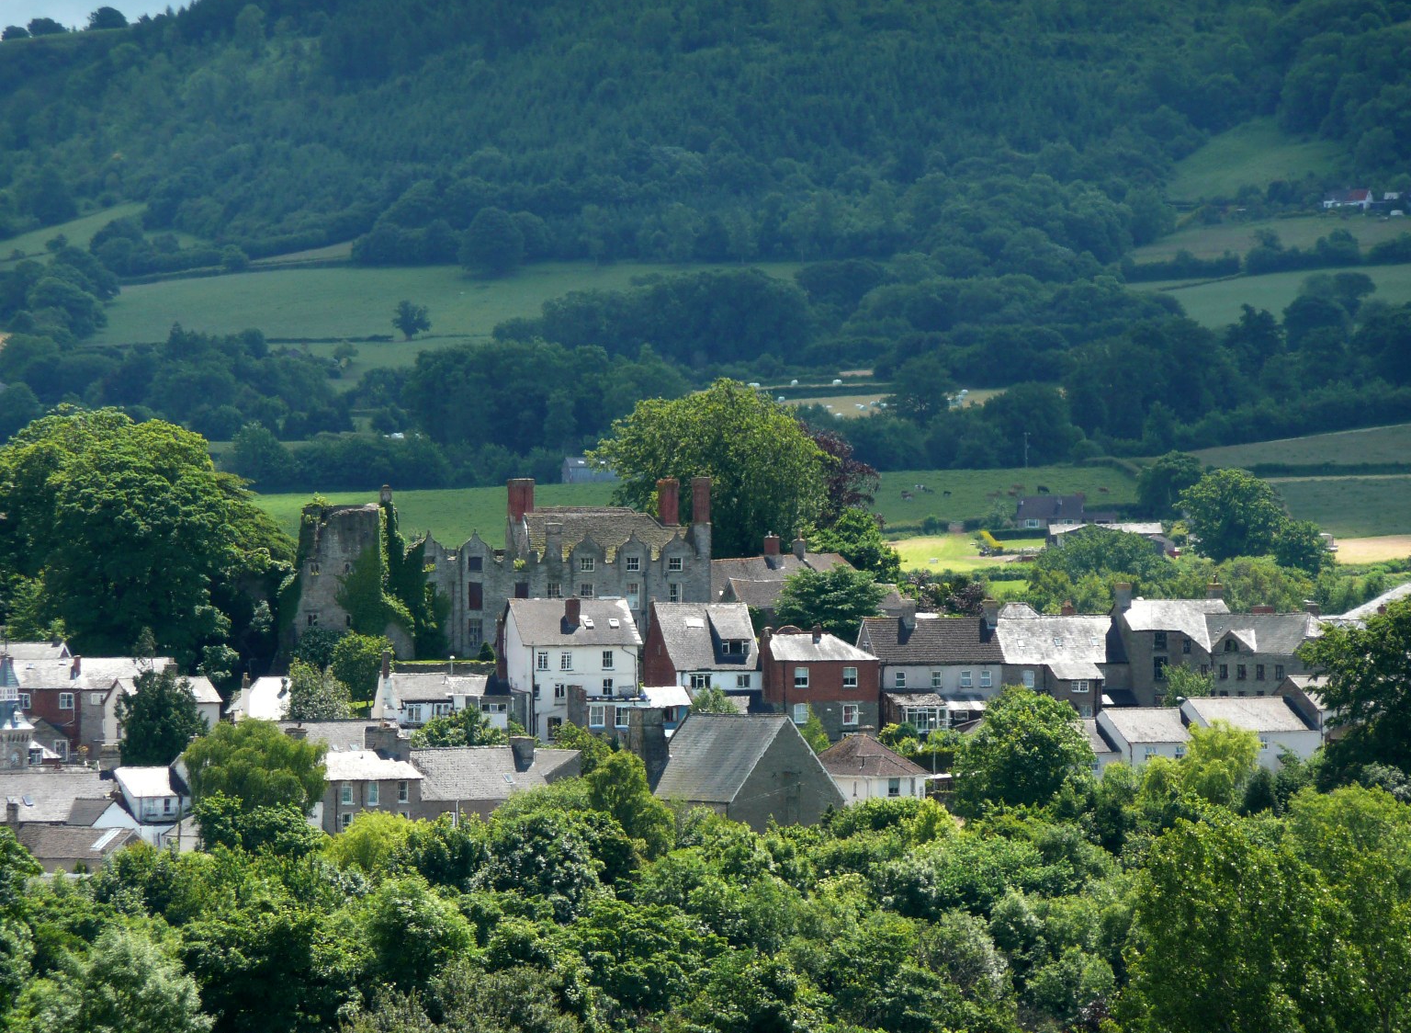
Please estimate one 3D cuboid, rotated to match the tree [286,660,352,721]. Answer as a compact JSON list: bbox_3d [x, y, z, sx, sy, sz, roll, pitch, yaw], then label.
[{"bbox_3d":[-33.450,15.750,840.000,5.730,6.590,5.500,0,0,0],"label":"tree"}]

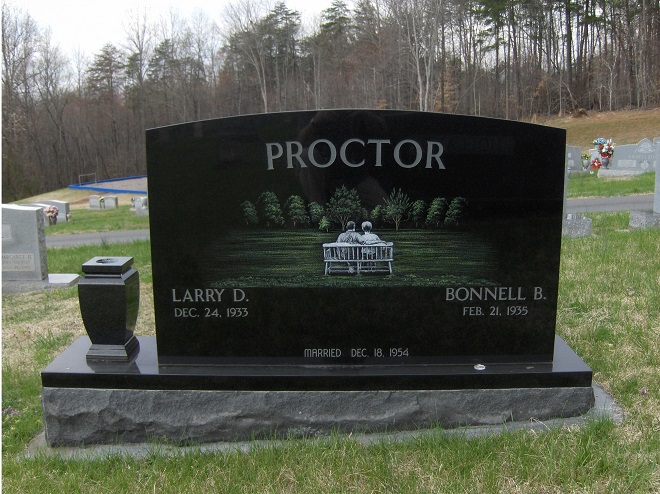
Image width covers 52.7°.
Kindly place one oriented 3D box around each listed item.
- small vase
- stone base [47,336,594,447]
[{"bbox_3d":[-0.709,0.199,2.155,0.150,0.310,0.150,0,12,0],"label":"small vase"},{"bbox_3d":[-0.040,0.456,2.190,1.680,0.210,0.345,0,12,0],"label":"stone base"}]

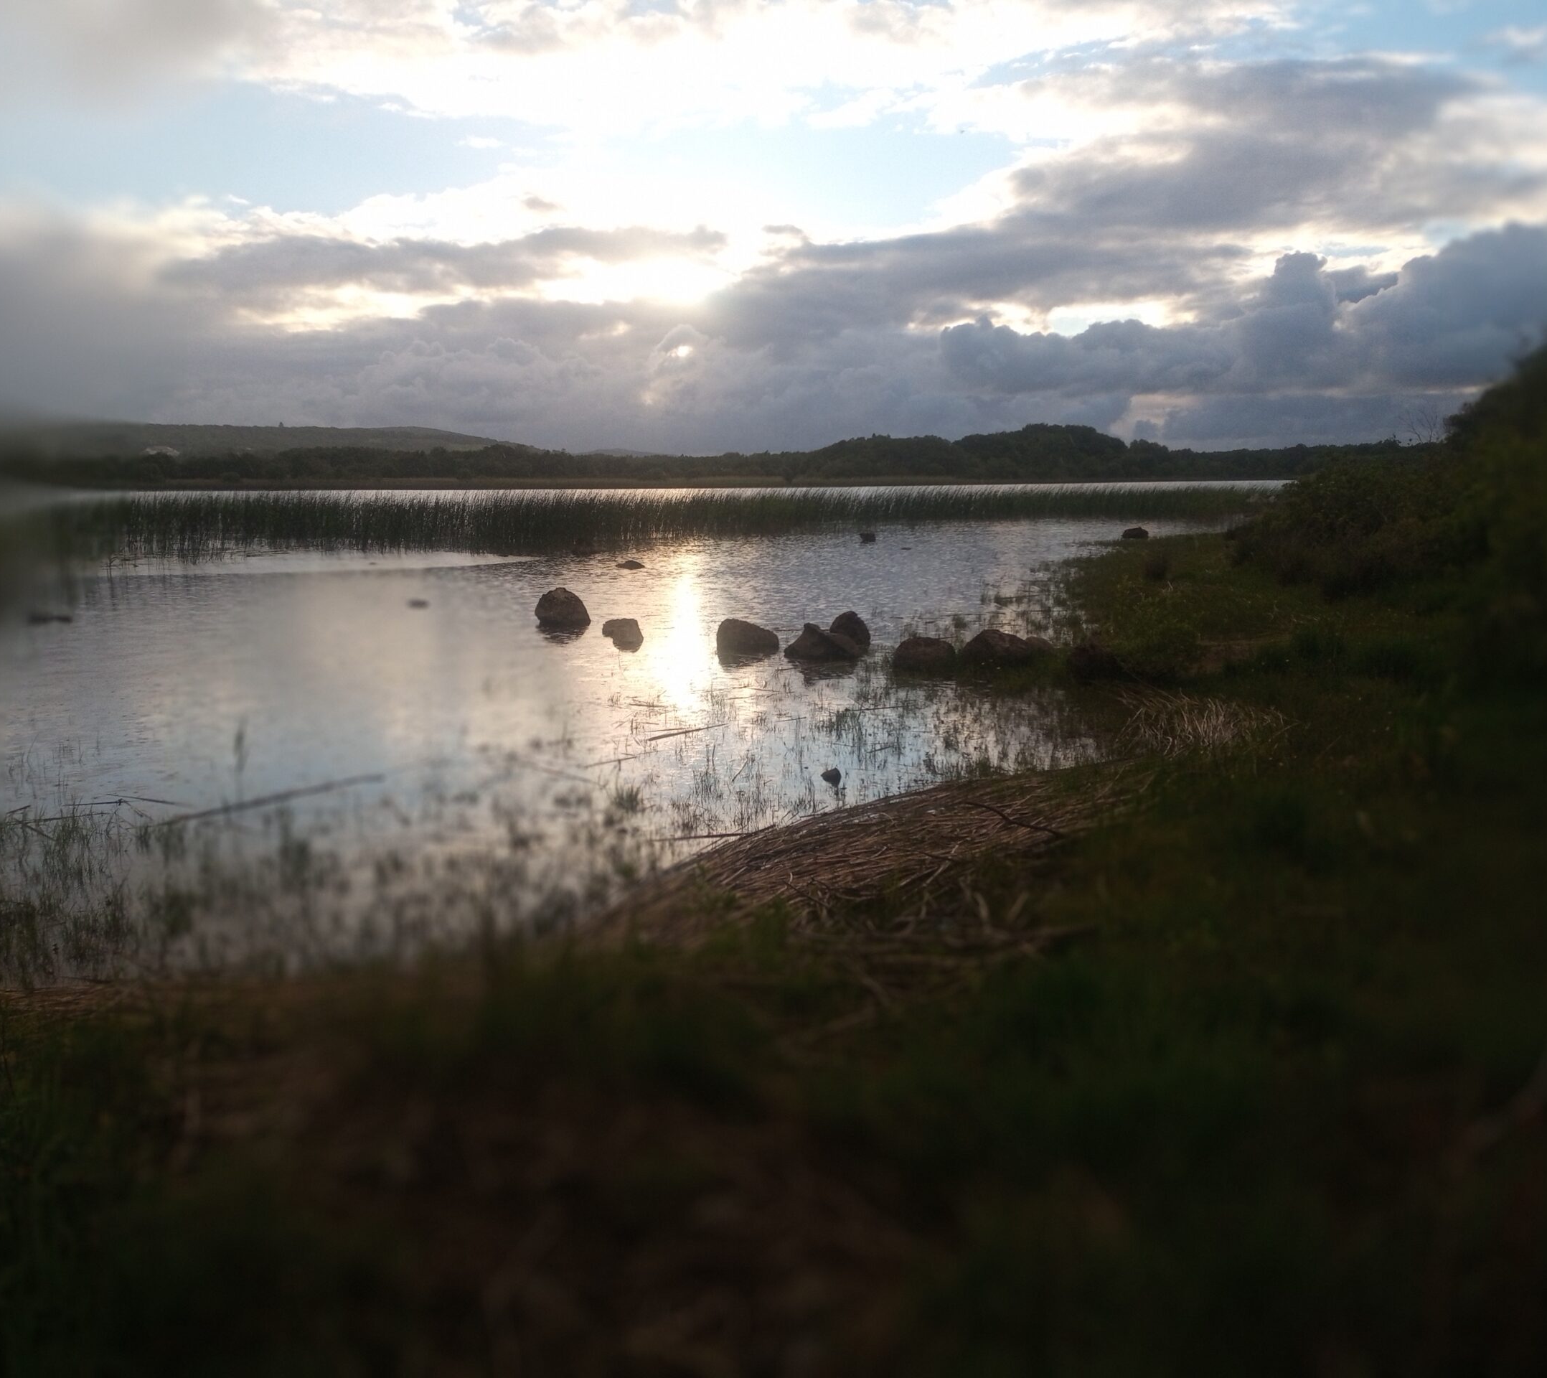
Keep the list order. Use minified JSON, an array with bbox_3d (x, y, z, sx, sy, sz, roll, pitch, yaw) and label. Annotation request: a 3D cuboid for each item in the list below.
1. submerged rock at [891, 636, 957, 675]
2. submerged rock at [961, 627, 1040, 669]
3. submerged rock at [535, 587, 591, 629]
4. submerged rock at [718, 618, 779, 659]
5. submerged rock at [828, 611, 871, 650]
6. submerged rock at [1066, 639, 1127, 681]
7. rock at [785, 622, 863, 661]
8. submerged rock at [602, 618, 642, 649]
[{"bbox_3d":[1.493,-0.366,14.633,0.651,0.316,0.512,1,8,6],"label":"submerged rock"},{"bbox_3d":[2.238,-0.432,14.876,0.777,0.373,0.609,1,8,9],"label":"submerged rock"},{"bbox_3d":[-2.732,-1.079,19.202,0.725,0.474,0.571,-1,8,-8],"label":"submerged rock"},{"bbox_3d":[-0.271,-0.575,15.974,0.680,0.364,0.535,0,8,-1],"label":"submerged rock"},{"bbox_3d":[0.841,-0.642,16.256,0.472,0.412,0.373,0,8,3],"label":"submerged rock"},{"bbox_3d":[3.032,-0.282,13.894,0.565,0.348,0.445,2,8,12],"label":"submerged rock"},{"bbox_3d":[0.527,-0.512,15.577,0.829,0.347,0.649,0,8,2],"label":"rock"},{"bbox_3d":[-1.650,-0.605,16.319,0.458,0.337,0.362,-1,8,-6],"label":"submerged rock"}]

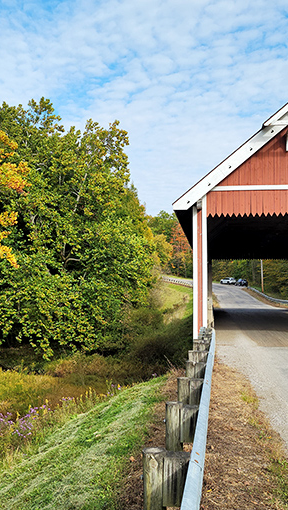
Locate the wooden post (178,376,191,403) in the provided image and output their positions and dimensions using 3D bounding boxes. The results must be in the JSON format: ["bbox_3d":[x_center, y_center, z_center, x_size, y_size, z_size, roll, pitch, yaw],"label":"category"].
[{"bbox_3d":[0.673,2.397,8.152,0.193,0.676,0.198,0,-4,9],"label":"wooden post"}]

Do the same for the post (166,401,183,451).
[{"bbox_3d":[0.388,2.269,6.346,0.198,0.671,0.198,0,-4,9],"label":"post"}]

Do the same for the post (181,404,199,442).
[{"bbox_3d":[0.598,2.173,6.320,0.236,0.434,0.183,0,-4,9],"label":"post"}]

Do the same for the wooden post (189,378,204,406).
[{"bbox_3d":[0.880,2.304,8.127,0.236,0.434,0.183,0,-4,9],"label":"wooden post"}]

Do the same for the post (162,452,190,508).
[{"bbox_3d":[0.311,2.040,4.484,0.236,0.434,0.183,0,-4,9],"label":"post"}]

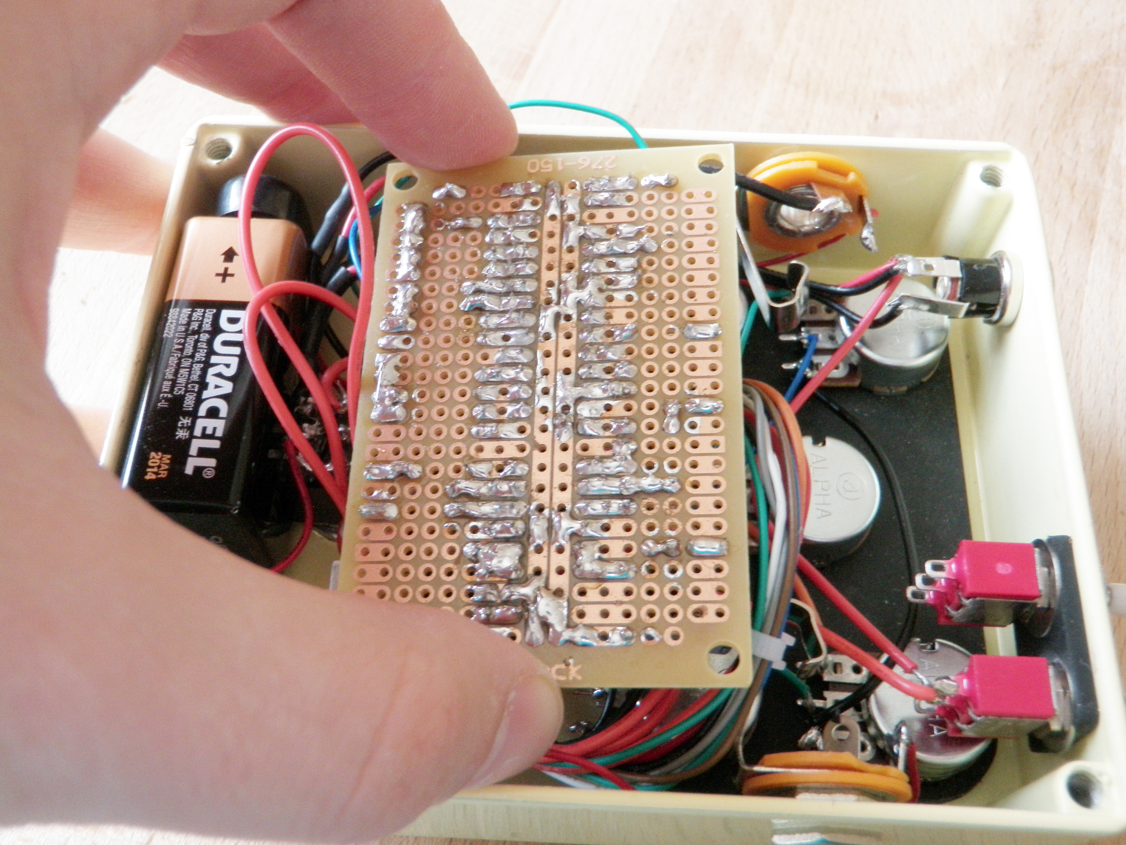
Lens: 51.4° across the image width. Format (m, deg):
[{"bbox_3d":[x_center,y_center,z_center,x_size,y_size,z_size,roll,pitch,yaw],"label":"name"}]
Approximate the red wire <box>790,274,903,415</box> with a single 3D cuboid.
[{"bbox_3d":[0.038,-0.011,0.160,0.002,0.003,0.029,35,64,17],"label":"red wire"}]

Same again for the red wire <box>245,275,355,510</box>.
[{"bbox_3d":[-0.034,-0.004,0.151,0.014,0.009,0.032,-2,63,0],"label":"red wire"}]

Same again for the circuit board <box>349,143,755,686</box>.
[{"bbox_3d":[-0.002,-0.004,0.142,0.047,0.002,0.072,-2,64,7],"label":"circuit board"}]

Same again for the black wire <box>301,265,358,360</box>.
[{"bbox_3d":[-0.032,-0.015,0.165,0.004,0.004,0.018,15,69,8],"label":"black wire"}]

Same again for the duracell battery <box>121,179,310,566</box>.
[{"bbox_3d":[-0.045,-0.005,0.167,0.018,0.026,0.049,2,63,2],"label":"duracell battery"}]

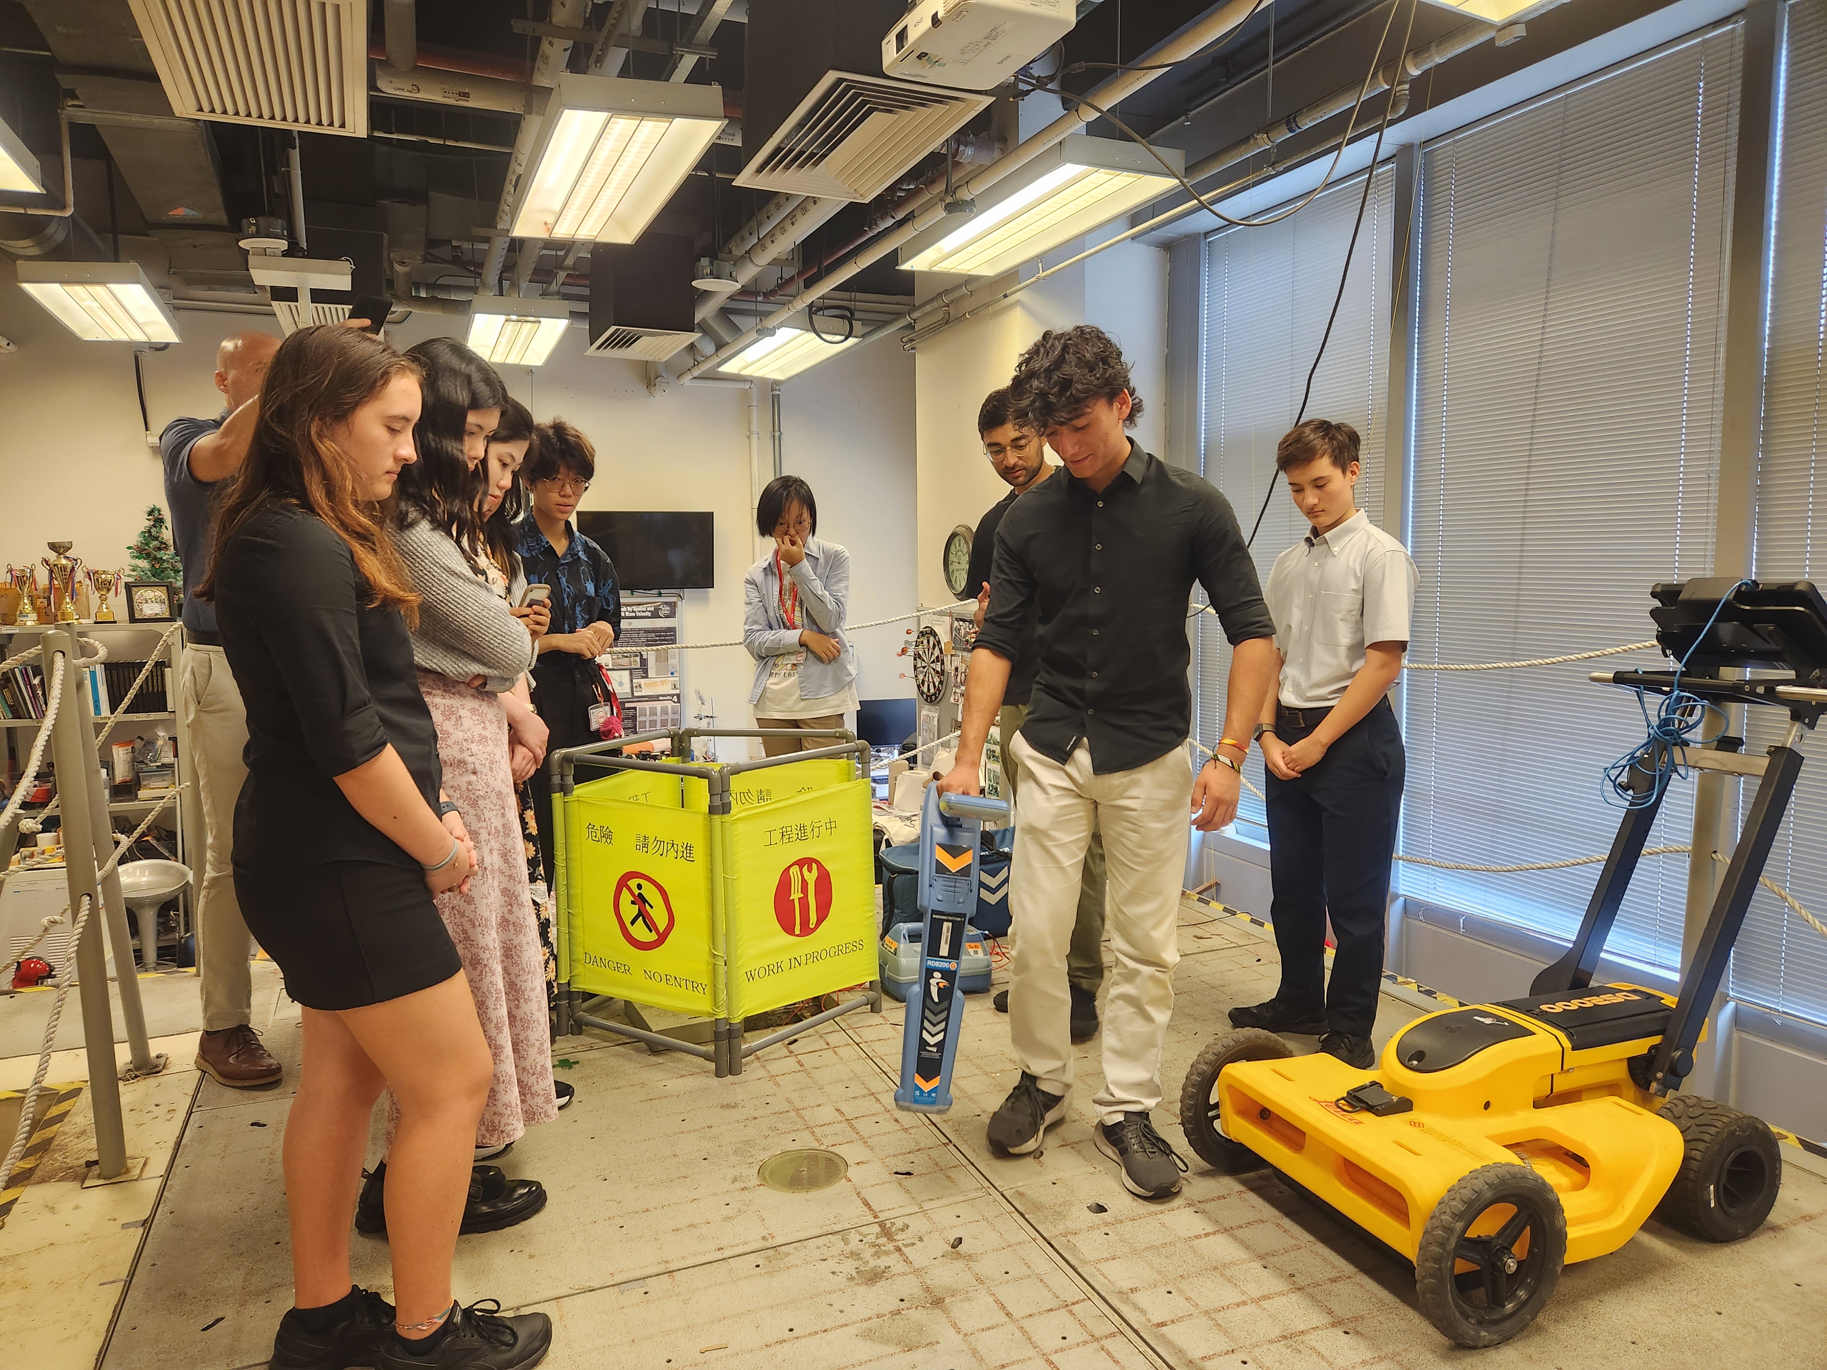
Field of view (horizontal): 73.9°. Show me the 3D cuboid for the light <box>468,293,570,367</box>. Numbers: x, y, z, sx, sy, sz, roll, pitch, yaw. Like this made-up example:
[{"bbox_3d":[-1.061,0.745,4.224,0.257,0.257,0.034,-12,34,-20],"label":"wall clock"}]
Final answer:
[{"bbox_3d":[-1.856,-1.625,5.623,0.390,0.090,1.220,-4,7,-23],"label":"light"}]

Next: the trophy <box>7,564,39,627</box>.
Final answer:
[{"bbox_3d":[-4.213,-0.424,5.742,0.135,0.290,0.100,-4,7,-23],"label":"trophy"}]

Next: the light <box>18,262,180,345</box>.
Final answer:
[{"bbox_3d":[-3.509,-1.652,5.303,0.405,0.085,1.210,-2,5,-24],"label":"light"}]

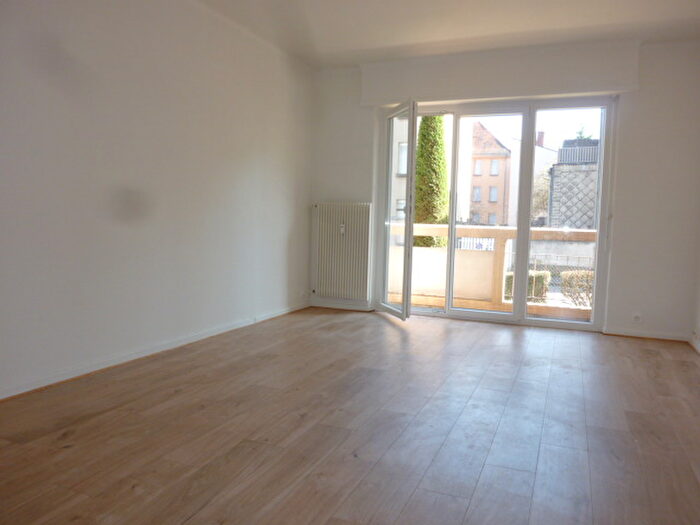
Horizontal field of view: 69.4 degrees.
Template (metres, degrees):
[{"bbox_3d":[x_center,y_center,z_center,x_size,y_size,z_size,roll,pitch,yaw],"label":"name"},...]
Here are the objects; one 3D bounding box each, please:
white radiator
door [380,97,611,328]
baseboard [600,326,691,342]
[{"bbox_3d":[-0.087,-0.117,5.378,0.653,0.996,0.103,3,5,23],"label":"white radiator"},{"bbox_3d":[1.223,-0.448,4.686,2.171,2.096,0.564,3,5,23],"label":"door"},{"bbox_3d":[2.537,0.621,4.346,0.632,0.069,0.017,3,5,23],"label":"baseboard"}]

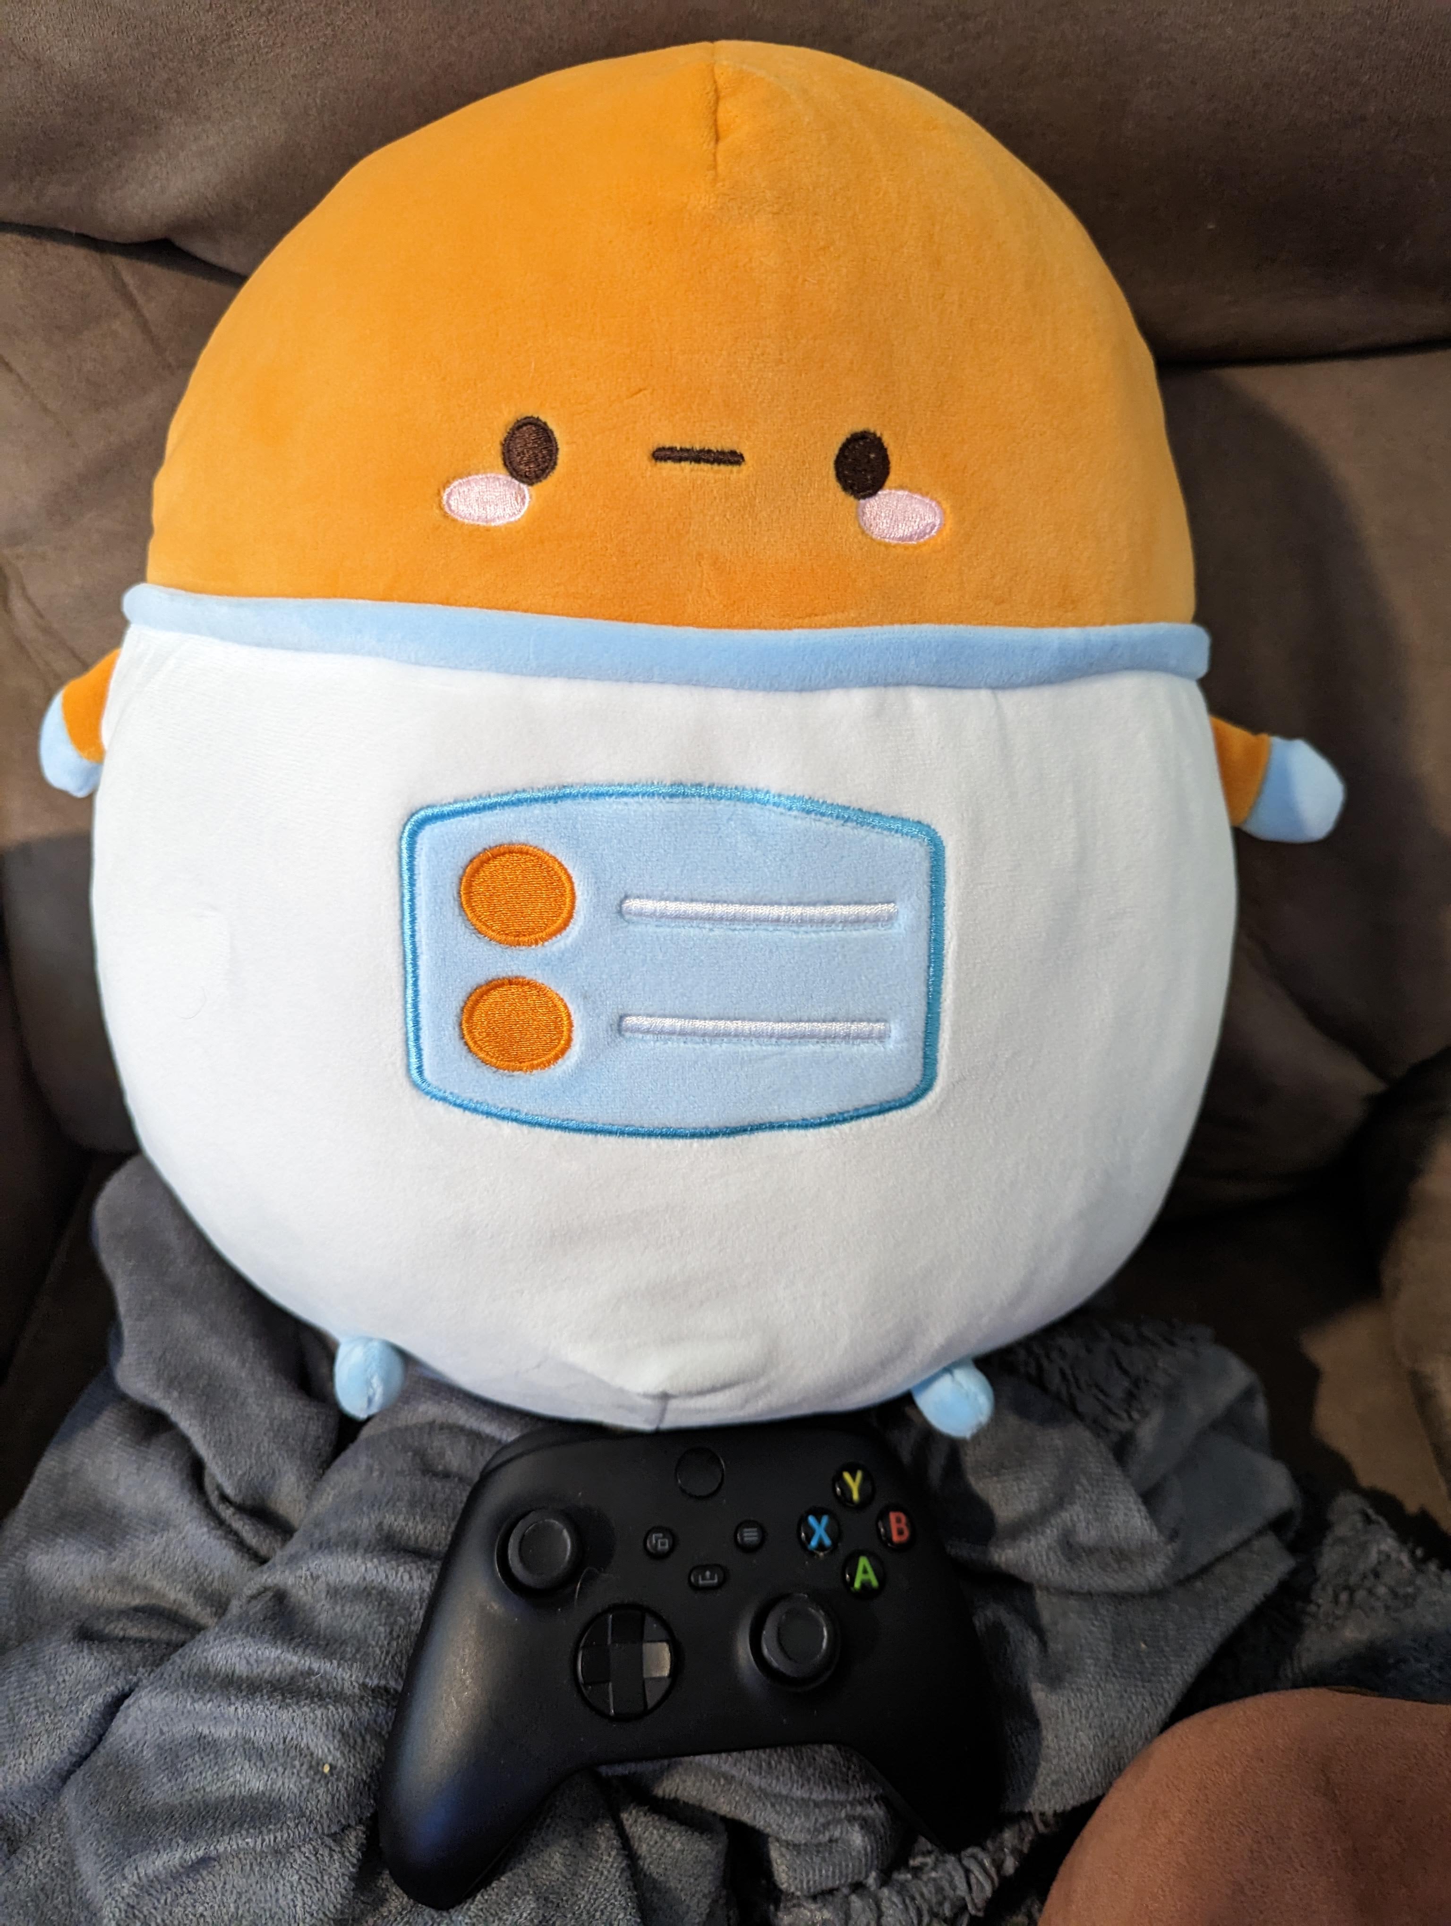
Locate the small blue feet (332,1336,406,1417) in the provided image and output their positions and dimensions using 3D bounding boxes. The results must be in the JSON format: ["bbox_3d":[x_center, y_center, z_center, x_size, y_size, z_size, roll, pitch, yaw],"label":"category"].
[{"bbox_3d":[-0.106,0.123,0.398,0.023,0.026,0.025,2,17,-3],"label":"small blue feet"}]

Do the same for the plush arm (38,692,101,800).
[{"bbox_3d":[-0.196,-0.065,0.402,0.023,0.033,0.026,2,17,-3],"label":"plush arm"}]

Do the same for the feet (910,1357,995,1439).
[{"bbox_3d":[0.069,0.131,0.403,0.025,0.026,0.026,2,17,-3],"label":"feet"}]

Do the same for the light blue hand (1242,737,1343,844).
[{"bbox_3d":[0.175,-0.053,0.412,0.031,0.033,0.026,2,17,-3],"label":"light blue hand"}]

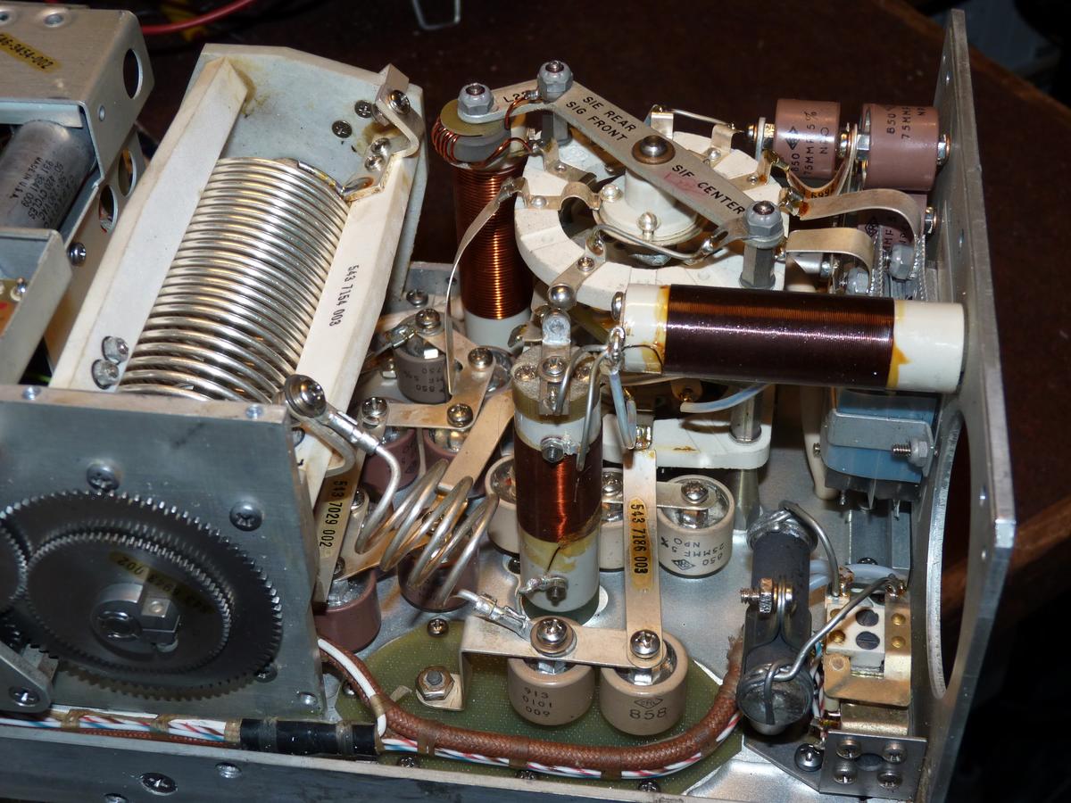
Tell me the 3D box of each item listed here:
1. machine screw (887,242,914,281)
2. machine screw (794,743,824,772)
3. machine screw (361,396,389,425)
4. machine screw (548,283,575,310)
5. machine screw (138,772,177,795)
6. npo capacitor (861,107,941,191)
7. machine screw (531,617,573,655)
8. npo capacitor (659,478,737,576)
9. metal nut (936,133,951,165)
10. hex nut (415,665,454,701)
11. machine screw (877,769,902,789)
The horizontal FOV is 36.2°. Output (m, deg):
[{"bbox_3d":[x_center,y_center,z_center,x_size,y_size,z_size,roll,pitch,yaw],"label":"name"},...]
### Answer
[{"bbox_3d":[0.090,-0.034,0.400,0.007,0.009,0.009,5,42,7],"label":"machine screw"},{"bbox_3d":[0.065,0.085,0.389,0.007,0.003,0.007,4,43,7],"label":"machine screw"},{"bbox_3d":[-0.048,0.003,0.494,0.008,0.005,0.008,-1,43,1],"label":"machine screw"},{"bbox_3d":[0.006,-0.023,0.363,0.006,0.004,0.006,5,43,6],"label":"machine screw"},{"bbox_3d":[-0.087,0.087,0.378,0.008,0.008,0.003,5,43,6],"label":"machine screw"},{"bbox_3d":[0.091,-0.064,0.412,0.017,0.021,0.021,5,42,7],"label":"npo capacitor"},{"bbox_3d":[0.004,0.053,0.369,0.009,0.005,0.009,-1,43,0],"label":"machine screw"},{"bbox_3d":[0.042,0.033,0.438,0.021,0.017,0.021,4,43,7],"label":"npo capacitor"},{"bbox_3d":[0.115,-0.071,0.461,0.004,0.009,0.009,5,43,6],"label":"metal nut"},{"bbox_3d":[-0.023,0.066,0.381,0.009,0.003,0.008,-1,43,0],"label":"hex nut"},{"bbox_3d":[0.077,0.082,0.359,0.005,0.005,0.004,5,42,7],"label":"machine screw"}]

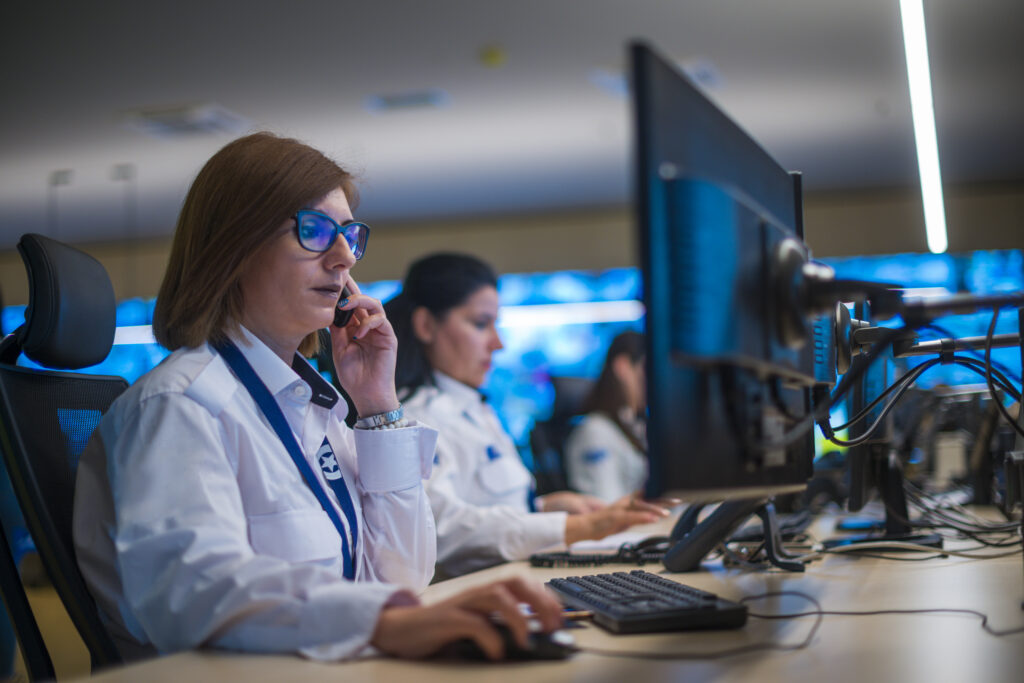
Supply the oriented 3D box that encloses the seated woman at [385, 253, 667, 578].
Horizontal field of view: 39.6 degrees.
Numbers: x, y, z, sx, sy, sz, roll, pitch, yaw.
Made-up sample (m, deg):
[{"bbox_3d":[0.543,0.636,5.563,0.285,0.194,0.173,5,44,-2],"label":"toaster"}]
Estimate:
[{"bbox_3d":[0.043,0.484,2.577,0.620,1.290,0.550,-2,-5,16],"label":"seated woman"}]

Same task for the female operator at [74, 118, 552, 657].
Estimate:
[{"bbox_3d":[-0.133,0.402,1.561,0.640,1.300,0.620,-3,-5,18],"label":"female operator"}]

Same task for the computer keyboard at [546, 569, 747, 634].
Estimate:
[{"bbox_3d":[0.144,0.303,1.696,0.142,0.033,0.447,0,-5,-9],"label":"computer keyboard"}]

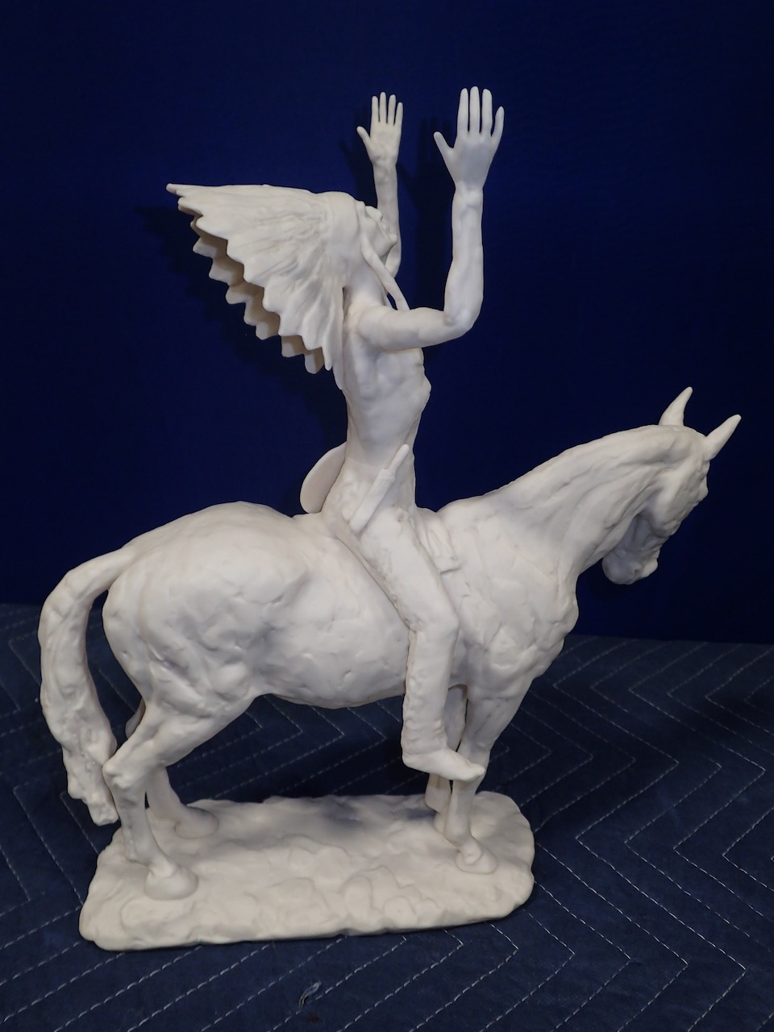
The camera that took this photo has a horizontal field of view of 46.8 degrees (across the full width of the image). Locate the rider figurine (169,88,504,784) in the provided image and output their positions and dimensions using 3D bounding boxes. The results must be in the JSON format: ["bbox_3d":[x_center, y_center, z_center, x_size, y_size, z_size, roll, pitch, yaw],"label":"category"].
[{"bbox_3d":[-0.020,-0.022,0.376,0.128,0.284,0.121,-1,23,-9],"label":"rider figurine"}]

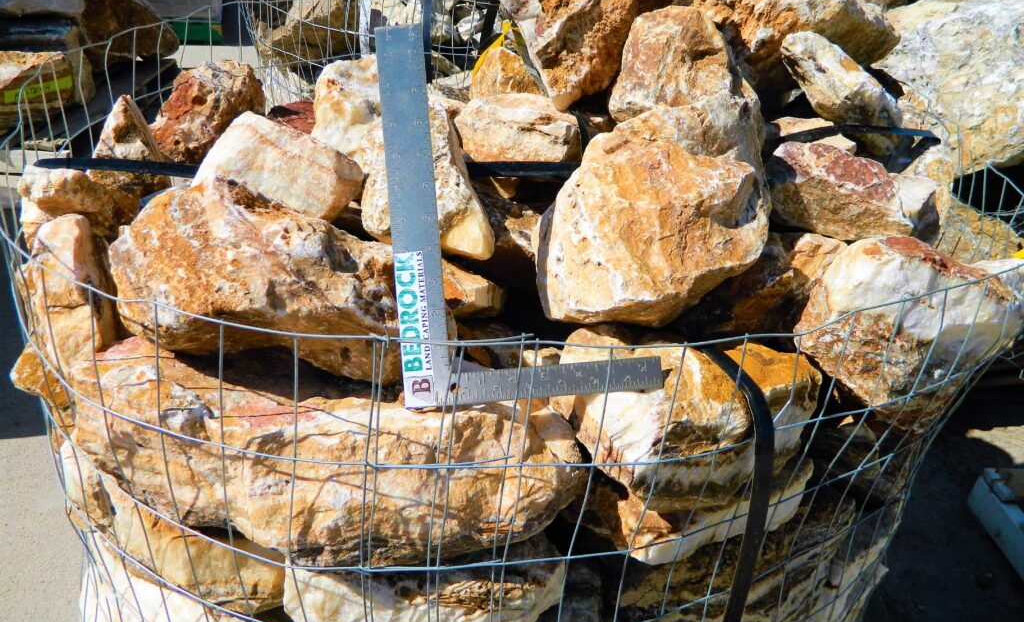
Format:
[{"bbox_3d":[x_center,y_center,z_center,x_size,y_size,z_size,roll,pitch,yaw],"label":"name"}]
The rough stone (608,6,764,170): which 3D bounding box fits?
[{"bbox_3d":[0.192,-0.249,0.930,0.157,0.167,0.150,5,29,0],"label":"rough stone"}]

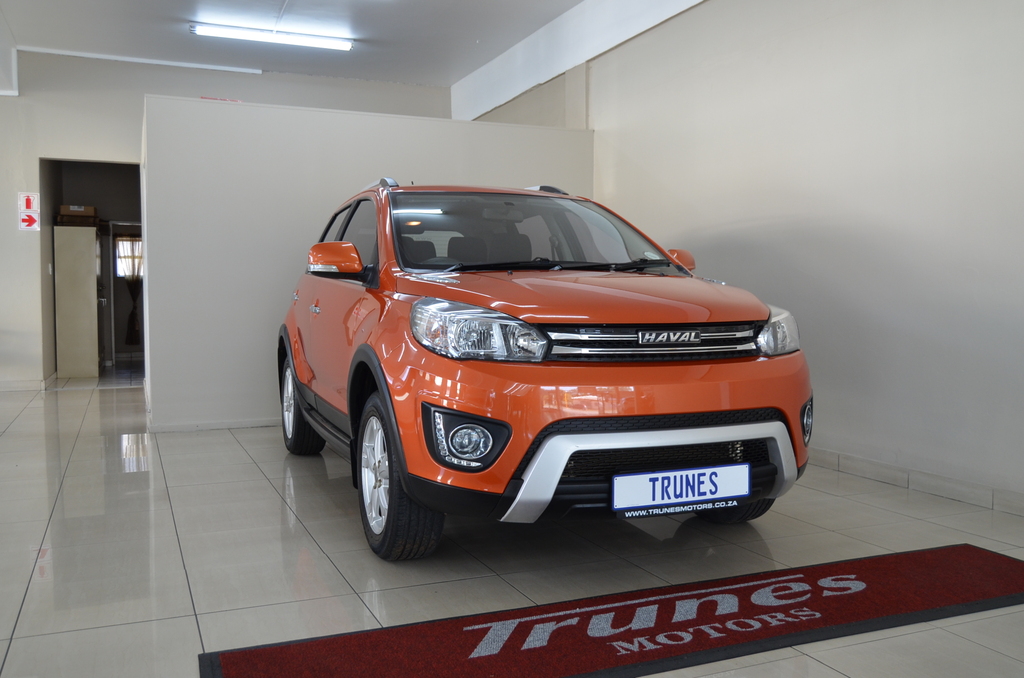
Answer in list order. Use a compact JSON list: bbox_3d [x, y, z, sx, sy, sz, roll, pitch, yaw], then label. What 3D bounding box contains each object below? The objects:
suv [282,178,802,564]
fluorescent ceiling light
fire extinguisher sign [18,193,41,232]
[{"bbox_3d":[-0.149,-0.065,4.822,1.770,1.617,3.970,-1,3,-21],"label":"suv"},{"bbox_3d":[-2.206,-2.797,8.691,1.520,0.085,0.100,-1,3,-23],"label":"fluorescent ceiling light"},{"bbox_3d":[-4.838,-1.271,9.393,0.190,0.380,0.010,-1,3,-22],"label":"fire extinguisher sign"}]

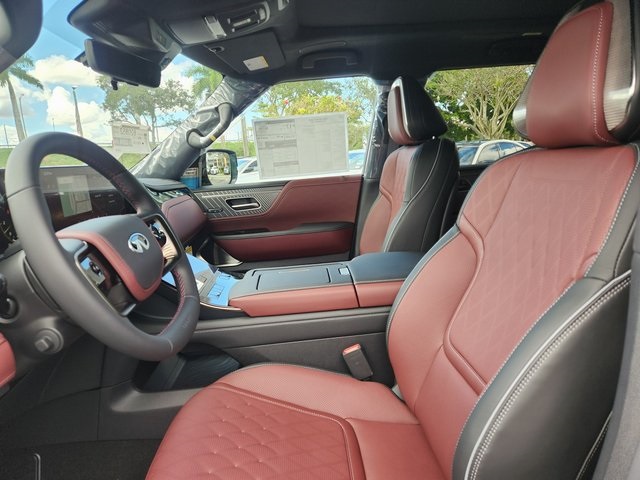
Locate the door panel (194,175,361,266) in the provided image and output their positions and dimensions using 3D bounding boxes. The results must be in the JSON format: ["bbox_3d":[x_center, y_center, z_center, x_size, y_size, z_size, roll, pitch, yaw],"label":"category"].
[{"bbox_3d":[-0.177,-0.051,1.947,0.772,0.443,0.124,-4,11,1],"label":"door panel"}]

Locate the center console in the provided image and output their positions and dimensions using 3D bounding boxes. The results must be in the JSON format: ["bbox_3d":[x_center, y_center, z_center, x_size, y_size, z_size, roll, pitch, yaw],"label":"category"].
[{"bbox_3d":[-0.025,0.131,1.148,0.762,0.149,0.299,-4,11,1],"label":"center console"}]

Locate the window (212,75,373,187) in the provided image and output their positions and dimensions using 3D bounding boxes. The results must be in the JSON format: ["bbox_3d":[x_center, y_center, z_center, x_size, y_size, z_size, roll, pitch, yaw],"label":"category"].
[{"bbox_3d":[-0.140,-0.460,1.862,0.762,0.433,0.062,-4,26,1],"label":"window"}]

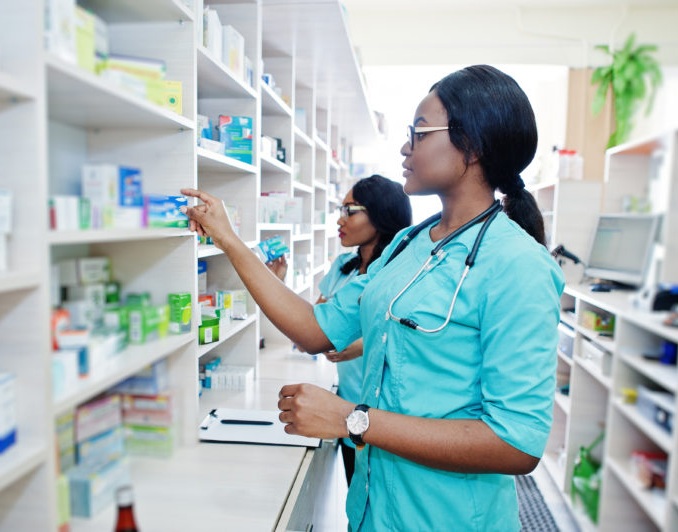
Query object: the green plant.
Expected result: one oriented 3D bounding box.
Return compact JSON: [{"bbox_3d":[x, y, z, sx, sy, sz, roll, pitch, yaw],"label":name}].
[{"bbox_3d":[2.266,-1.375,4.200,0.470,0.860,0.450,2,5,7],"label":"green plant"}]

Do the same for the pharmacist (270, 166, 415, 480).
[{"bbox_3d":[-0.017,0.474,1.811,0.450,1.570,0.450,0,5,-18],"label":"pharmacist"}]

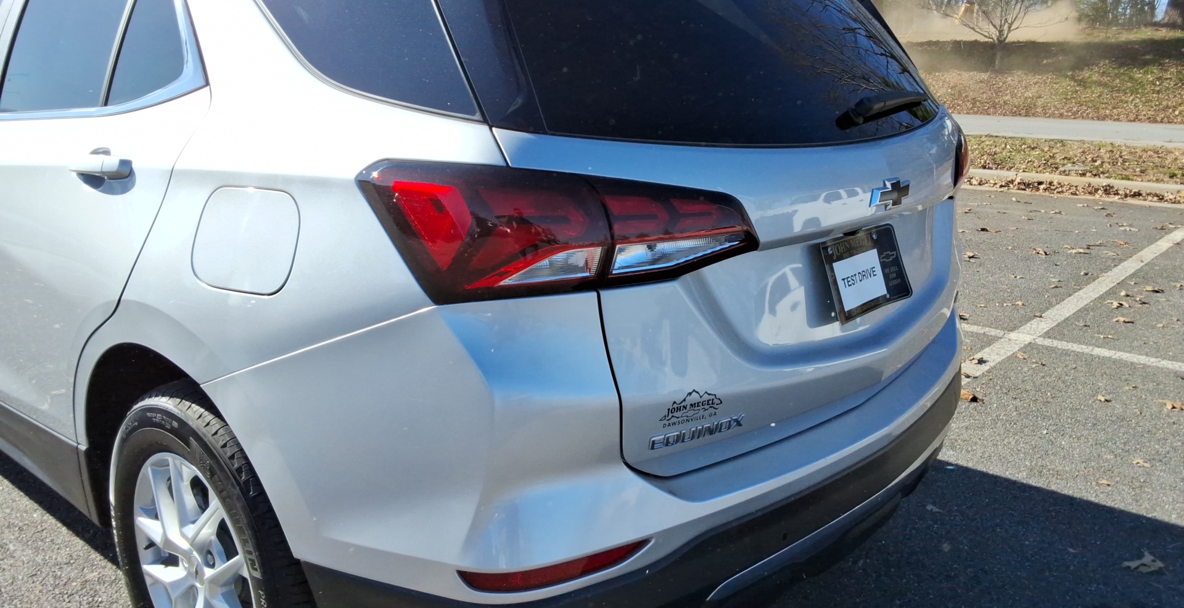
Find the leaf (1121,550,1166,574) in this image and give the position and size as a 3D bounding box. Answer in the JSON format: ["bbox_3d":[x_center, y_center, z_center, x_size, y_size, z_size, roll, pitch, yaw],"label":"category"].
[{"bbox_3d":[1.474,0.684,2.554,0.116,0.030,0.108,8,16,28],"label":"leaf"}]

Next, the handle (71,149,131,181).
[{"bbox_3d":[-0.915,-0.257,1.752,0.225,0.045,0.050,12,19,39],"label":"handle"}]

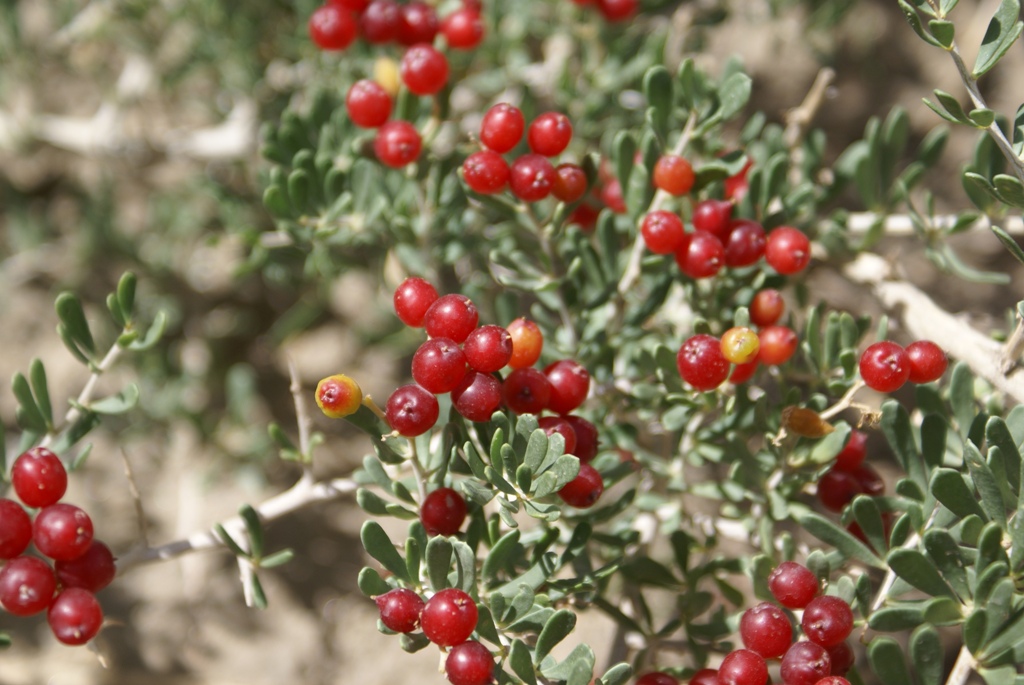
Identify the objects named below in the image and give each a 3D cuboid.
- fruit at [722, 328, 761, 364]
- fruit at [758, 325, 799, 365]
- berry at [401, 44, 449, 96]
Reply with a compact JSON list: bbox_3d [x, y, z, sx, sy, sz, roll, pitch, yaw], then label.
[{"bbox_3d":[0.041,0.001,0.535,0.007,0.007,0.007,0,35,0],"label":"fruit"},{"bbox_3d":[0.053,0.001,0.600,0.008,0.008,0.008,0,37,0],"label":"fruit"},{"bbox_3d":[-0.018,-0.057,0.630,0.010,0.010,0.010,0,37,0],"label":"berry"}]

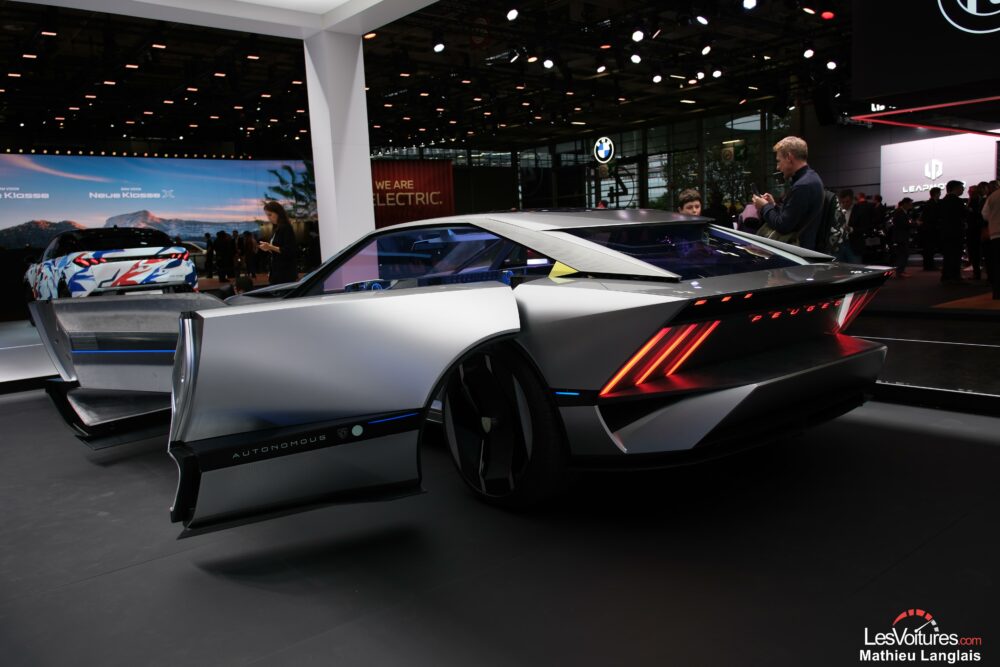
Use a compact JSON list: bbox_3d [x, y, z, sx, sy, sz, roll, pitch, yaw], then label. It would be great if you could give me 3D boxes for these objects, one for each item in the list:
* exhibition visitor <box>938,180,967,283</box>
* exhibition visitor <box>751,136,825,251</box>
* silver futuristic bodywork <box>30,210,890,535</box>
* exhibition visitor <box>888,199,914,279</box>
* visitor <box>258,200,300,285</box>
[{"bbox_3d":[7.938,-1.764,13.100,0.360,1.760,0.500,-2,8,3],"label":"exhibition visitor"},{"bbox_3d":[2.000,-0.464,5.219,0.580,1.770,0.520,1,8,25],"label":"exhibition visitor"},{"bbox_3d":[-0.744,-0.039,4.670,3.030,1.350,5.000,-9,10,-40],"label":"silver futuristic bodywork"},{"bbox_3d":[8.350,-1.976,15.600,0.400,1.660,0.480,0,8,21],"label":"exhibition visitor"},{"bbox_3d":[-2.299,-0.568,8.037,0.480,1.670,0.460,-4,8,-11],"label":"visitor"}]

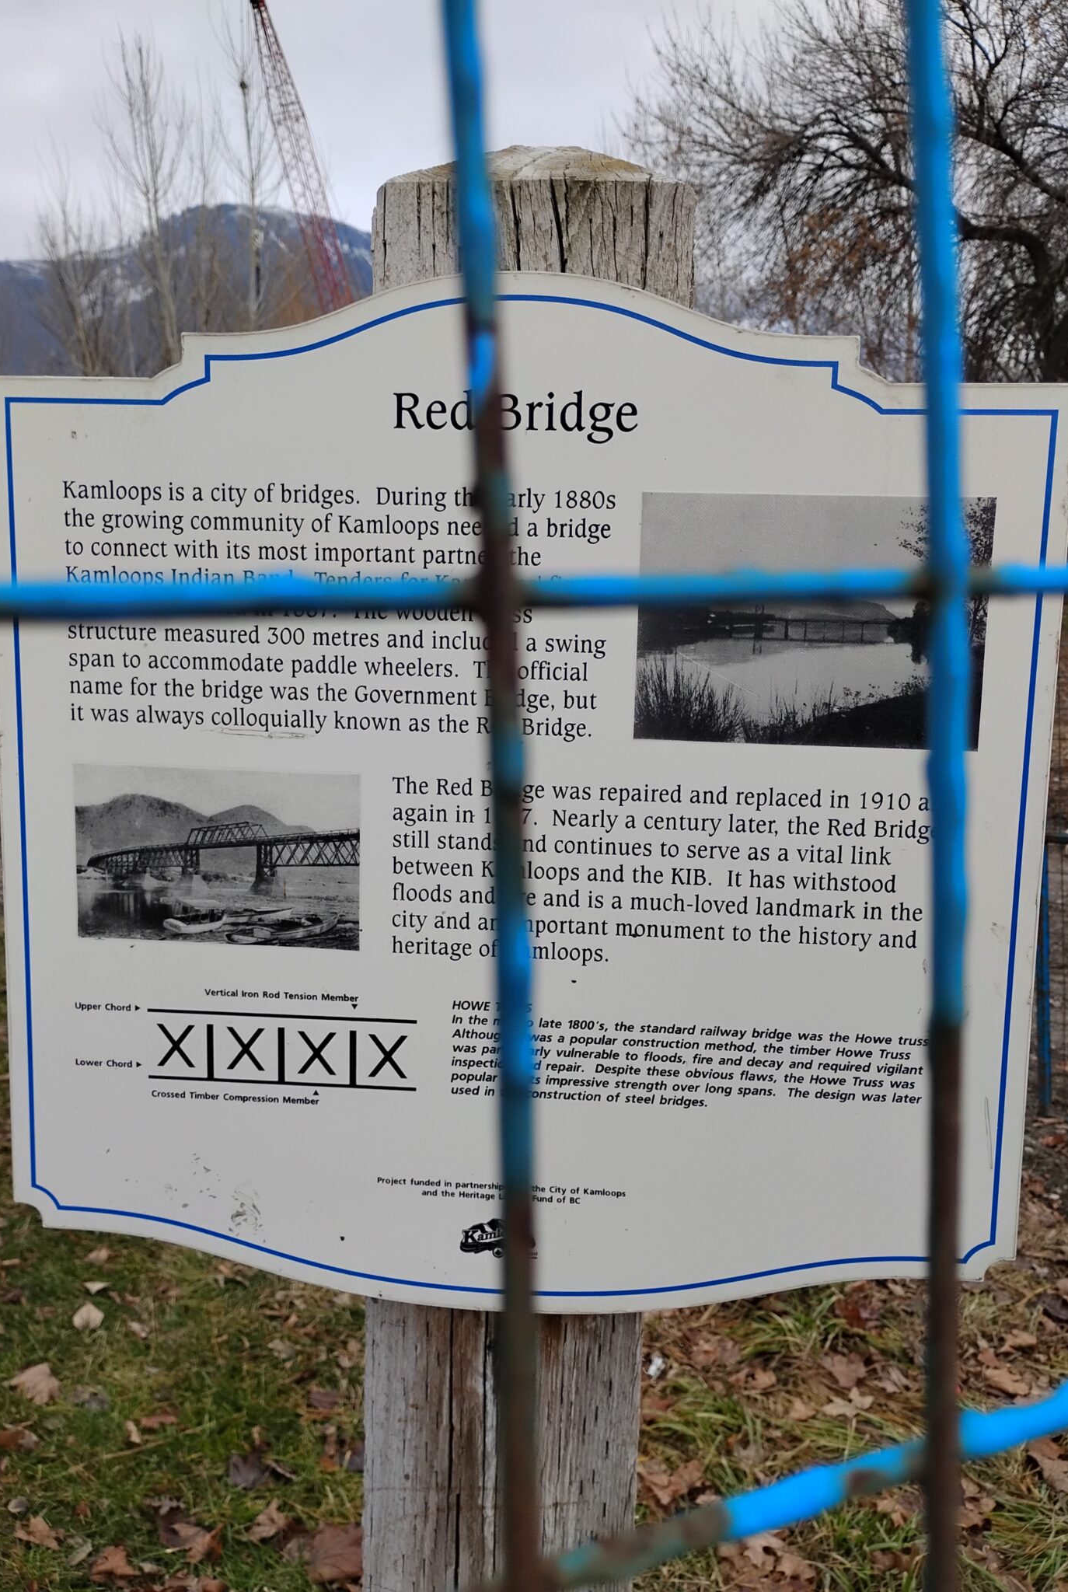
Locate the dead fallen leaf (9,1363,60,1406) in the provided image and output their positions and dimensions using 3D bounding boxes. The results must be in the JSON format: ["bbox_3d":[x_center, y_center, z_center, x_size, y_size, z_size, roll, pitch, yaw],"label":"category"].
[{"bbox_3d":[-0.974,1.144,2.510,0.093,0.025,0.100,-3,9,-22],"label":"dead fallen leaf"}]

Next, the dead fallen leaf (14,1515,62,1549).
[{"bbox_3d":[-0.843,1.253,2.196,0.077,0.023,0.055,-4,9,-23],"label":"dead fallen leaf"}]

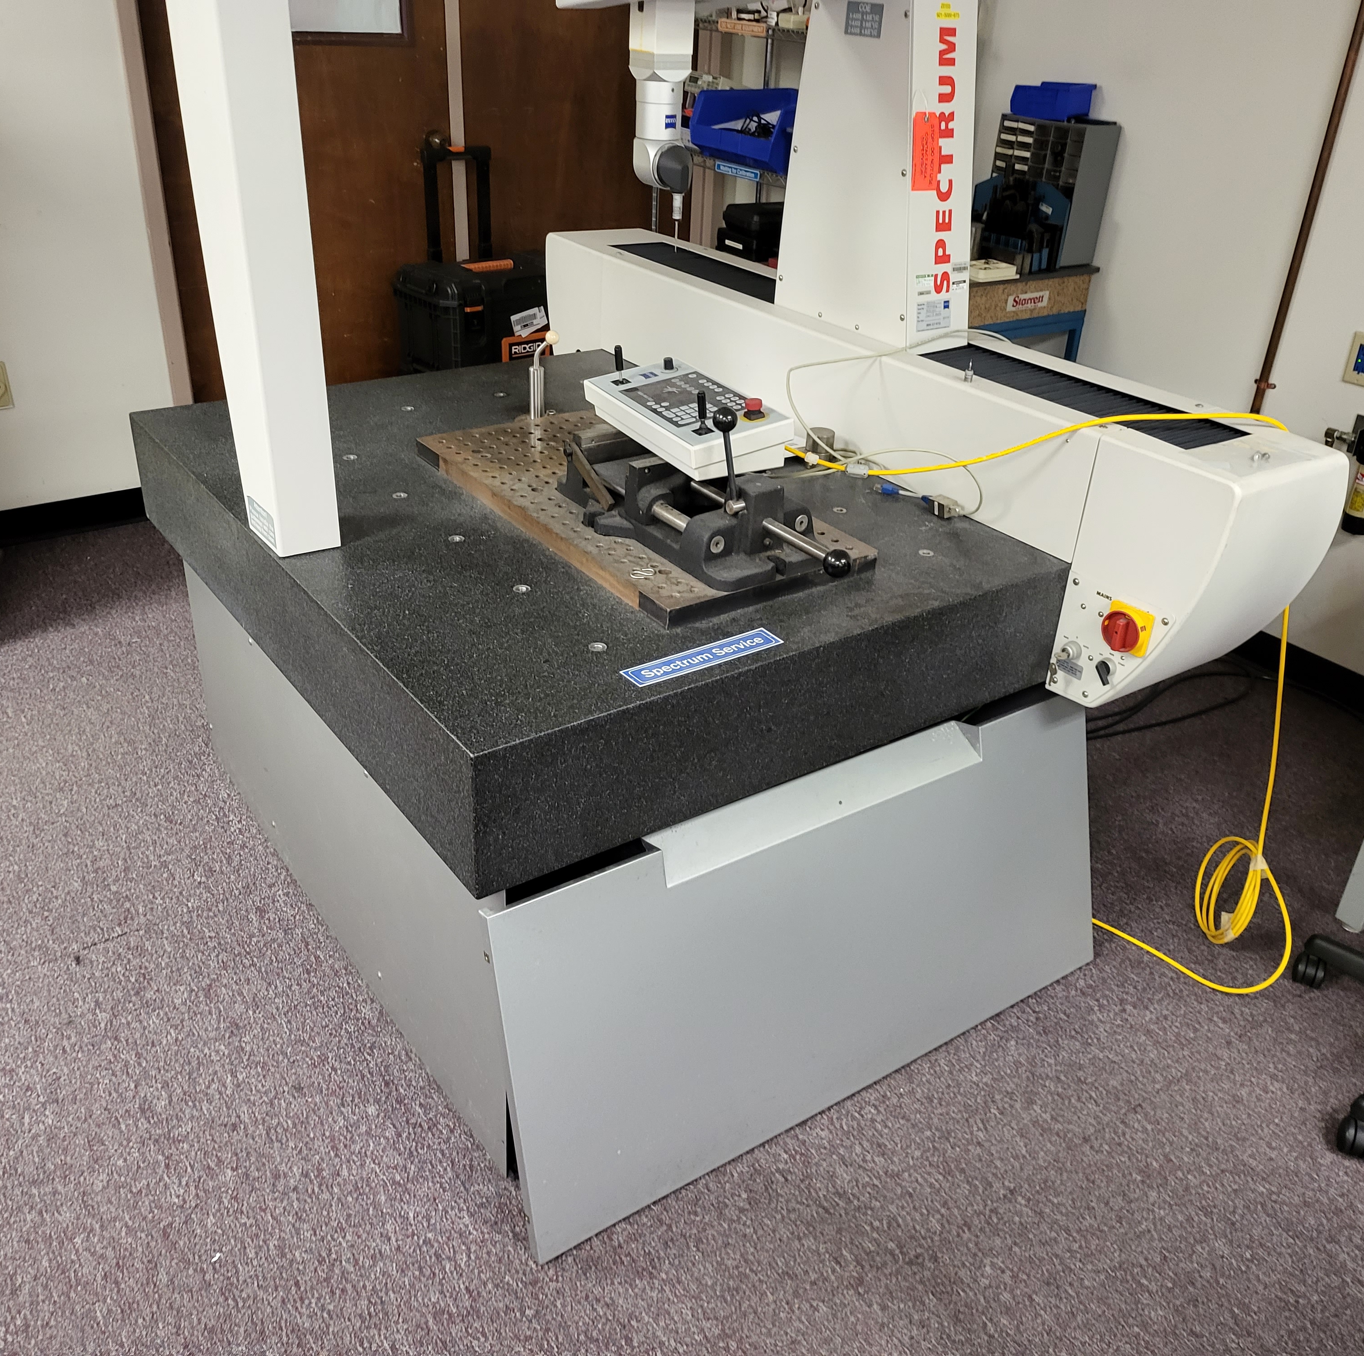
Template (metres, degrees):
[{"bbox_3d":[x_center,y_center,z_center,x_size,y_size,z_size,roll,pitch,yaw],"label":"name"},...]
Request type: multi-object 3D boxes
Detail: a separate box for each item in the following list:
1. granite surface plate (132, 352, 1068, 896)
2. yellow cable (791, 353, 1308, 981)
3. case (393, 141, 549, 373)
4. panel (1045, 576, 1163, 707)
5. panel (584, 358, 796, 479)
[{"bbox_3d":[-0.192,-0.244,2.171,1.068,0.206,1.327,-17,36,-32],"label":"granite surface plate"},{"bbox_3d":[0.637,0.026,2.082,1.019,0.970,0.267,6,30,5],"label":"yellow cable"},{"bbox_3d":[-0.570,-1.125,3.937,0.495,0.999,0.376,-17,36,-32],"label":"case"},{"bbox_3d":[0.627,-0.032,1.901,0.050,0.210,0.183,-17,36,-32],"label":"panel"},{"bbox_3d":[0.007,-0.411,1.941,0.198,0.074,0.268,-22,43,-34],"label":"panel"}]

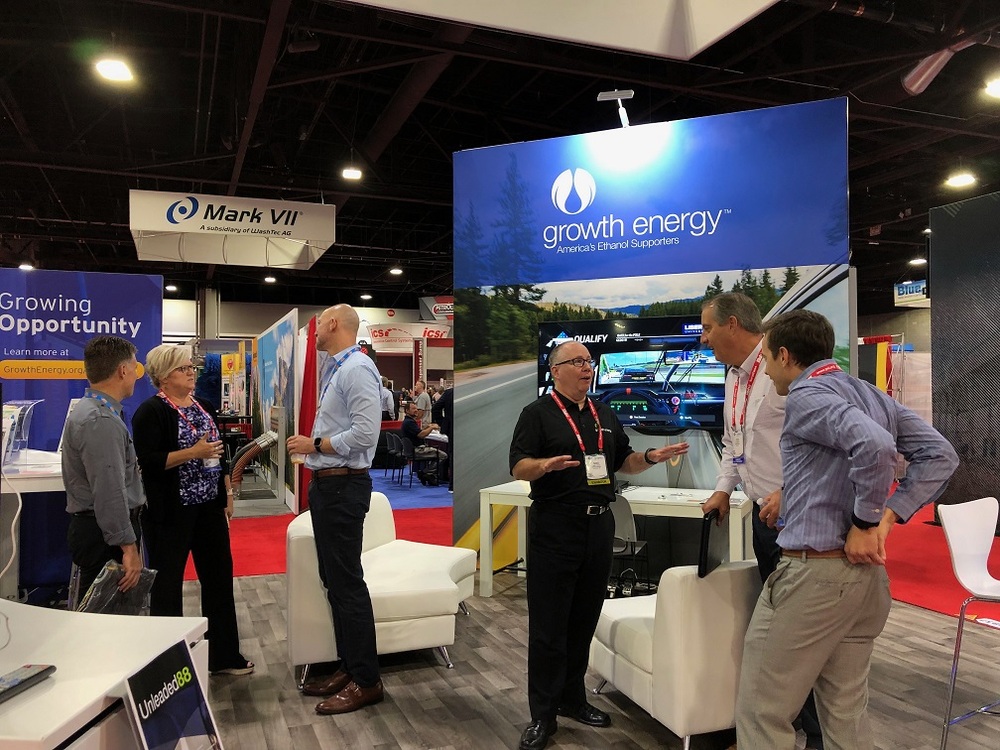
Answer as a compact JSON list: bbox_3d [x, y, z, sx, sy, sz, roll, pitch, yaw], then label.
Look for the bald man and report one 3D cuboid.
[{"bbox_3d":[-0.812,0.631,3.984,0.480,1.890,0.520,0,-1,-12],"label":"bald man"}]

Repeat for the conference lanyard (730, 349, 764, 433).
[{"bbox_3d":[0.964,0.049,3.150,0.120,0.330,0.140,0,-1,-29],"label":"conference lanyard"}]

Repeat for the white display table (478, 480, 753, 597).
[{"bbox_3d":[0.828,1.210,5.725,1.820,0.752,0.680,-1,-1,26],"label":"white display table"}]

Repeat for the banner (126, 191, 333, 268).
[{"bbox_3d":[-6.889,-3.629,20.695,4.460,0.874,4.549,0,-1,-22],"label":"banner"}]

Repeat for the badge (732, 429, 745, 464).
[{"bbox_3d":[0.929,0.280,3.150,0.015,0.138,0.090,0,-1,-22],"label":"badge"}]

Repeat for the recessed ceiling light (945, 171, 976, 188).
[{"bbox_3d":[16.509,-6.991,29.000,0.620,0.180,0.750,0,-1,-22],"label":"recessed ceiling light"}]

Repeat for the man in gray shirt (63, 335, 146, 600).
[{"bbox_3d":[-1.656,0.705,3.413,0.360,1.740,0.480,0,-1,-25],"label":"man in gray shirt"}]

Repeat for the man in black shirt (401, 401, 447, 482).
[{"bbox_3d":[-1.155,1.026,12.390,0.720,1.280,0.520,0,-1,-18],"label":"man in black shirt"}]

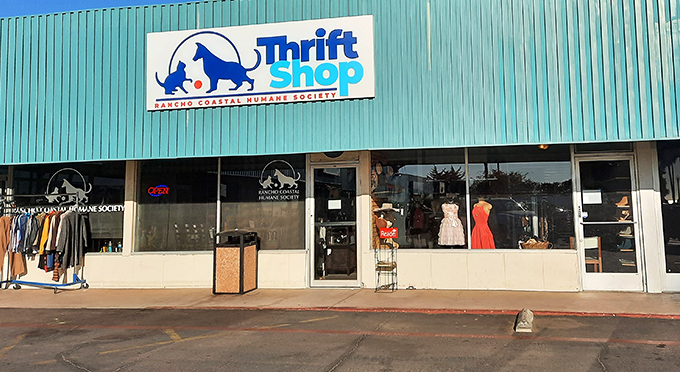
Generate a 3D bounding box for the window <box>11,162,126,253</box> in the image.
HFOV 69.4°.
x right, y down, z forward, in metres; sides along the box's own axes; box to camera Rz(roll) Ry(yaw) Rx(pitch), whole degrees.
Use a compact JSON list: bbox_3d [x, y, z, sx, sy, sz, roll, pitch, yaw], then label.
[{"bbox_3d":[-5.326,0.386,9.560,2.463,1.842,0.080,-2,-6,9],"label":"window"}]

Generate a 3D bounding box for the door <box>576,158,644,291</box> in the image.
[{"bbox_3d":[4.373,0.600,7.993,0.910,2.183,0.060,-2,-6,9],"label":"door"}]

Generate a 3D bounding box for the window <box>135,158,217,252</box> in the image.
[{"bbox_3d":[-3.087,0.317,9.209,1.644,1.826,0.080,-2,-6,9],"label":"window"}]

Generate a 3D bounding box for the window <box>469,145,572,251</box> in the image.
[{"bbox_3d":[3.030,0.148,8.251,1.684,1.817,0.080,-2,-6,9],"label":"window"}]

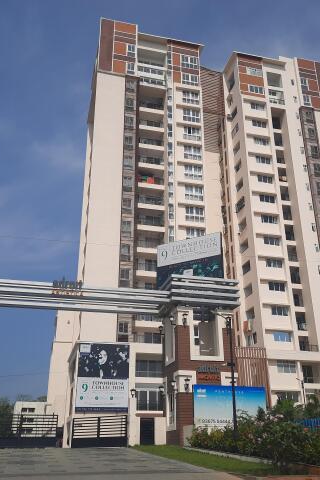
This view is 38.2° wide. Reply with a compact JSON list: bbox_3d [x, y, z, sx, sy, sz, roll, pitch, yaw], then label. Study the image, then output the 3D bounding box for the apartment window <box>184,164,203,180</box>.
[{"bbox_3d":[4.299,-8.579,59.104,2.362,1.948,0.150,6,-24,-13],"label":"apartment window"}]

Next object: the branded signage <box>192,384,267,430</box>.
[{"bbox_3d":[4.904,11.723,32.421,5.453,2.783,0.200,6,-24,-14],"label":"branded signage"}]

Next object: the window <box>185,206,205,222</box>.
[{"bbox_3d":[4.345,-3.116,56.566,2.430,2.090,0.200,6,-25,-13],"label":"window"}]

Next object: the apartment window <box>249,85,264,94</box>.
[{"bbox_3d":[14.100,-21.796,67.219,2.520,1.480,0.200,6,-25,-13],"label":"apartment window"}]

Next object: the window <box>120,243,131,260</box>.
[{"bbox_3d":[-3.936,1.398,52.671,0.995,1.997,0.150,6,-24,-13],"label":"window"}]

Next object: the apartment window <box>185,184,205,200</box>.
[{"bbox_3d":[4.328,-5.862,57.793,2.430,2.250,0.200,6,-25,-13],"label":"apartment window"}]

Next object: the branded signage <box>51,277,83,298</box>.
[{"bbox_3d":[-6.776,3.466,33.655,2.263,1.395,0.200,6,-24,-13],"label":"branded signage"}]

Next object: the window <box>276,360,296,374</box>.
[{"bbox_3d":[14.209,14.242,51.805,2.299,1.398,0.150,6,-24,-13],"label":"window"}]

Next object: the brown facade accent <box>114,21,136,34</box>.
[{"bbox_3d":[-4.836,-30.074,65.517,3.050,1.870,0.150,6,-25,-13],"label":"brown facade accent"}]

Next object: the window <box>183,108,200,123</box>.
[{"bbox_3d":[4.352,-17.017,63.413,2.374,2.300,0.200,6,-24,-13],"label":"window"}]

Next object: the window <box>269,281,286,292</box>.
[{"bbox_3d":[14.088,5.611,55.495,2.170,1.150,0.200,6,-25,-13],"label":"window"}]

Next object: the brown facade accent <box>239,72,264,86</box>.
[{"bbox_3d":[13.515,-23.456,67.744,3.870,1.870,0.150,6,-25,-13],"label":"brown facade accent"}]

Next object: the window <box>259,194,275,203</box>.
[{"bbox_3d":[14.163,-5.359,61.070,2.263,1.246,0.200,6,-24,-14],"label":"window"}]

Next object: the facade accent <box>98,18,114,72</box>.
[{"bbox_3d":[-7.254,-26.759,63.353,1.840,9.340,0.150,6,-25,-13],"label":"facade accent"}]

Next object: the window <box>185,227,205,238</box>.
[{"bbox_3d":[4.321,-0.483,56.181,2.499,2.068,0.200,6,-24,-13],"label":"window"}]

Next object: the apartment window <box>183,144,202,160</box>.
[{"bbox_3d":[4.325,-11.361,60.317,2.375,1.960,0.150,6,-24,-13],"label":"apartment window"}]

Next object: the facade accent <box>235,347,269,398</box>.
[{"bbox_3d":[9.498,14.073,48.062,3.990,5.770,0.500,6,-24,-13],"label":"facade accent"}]

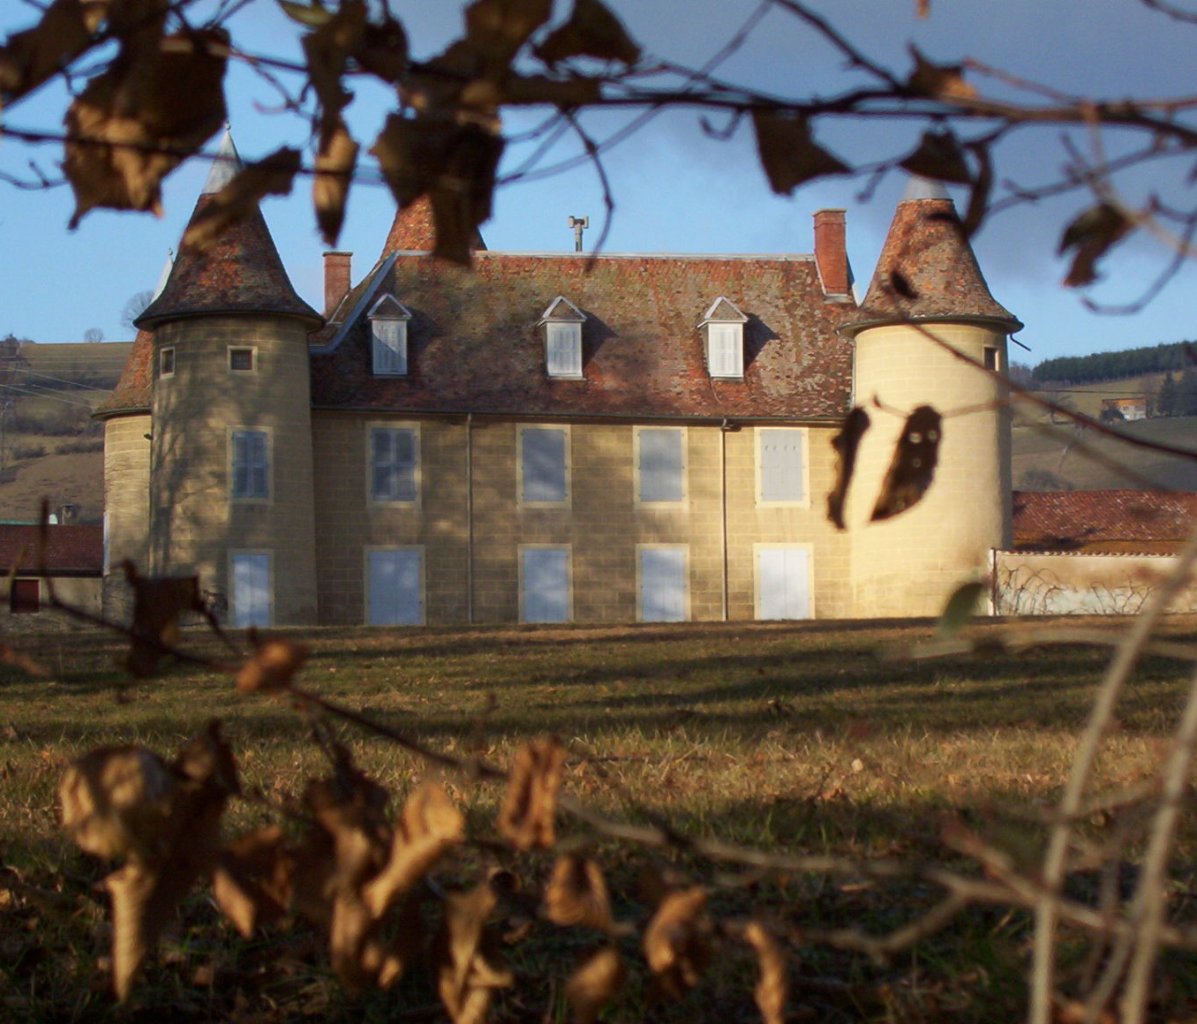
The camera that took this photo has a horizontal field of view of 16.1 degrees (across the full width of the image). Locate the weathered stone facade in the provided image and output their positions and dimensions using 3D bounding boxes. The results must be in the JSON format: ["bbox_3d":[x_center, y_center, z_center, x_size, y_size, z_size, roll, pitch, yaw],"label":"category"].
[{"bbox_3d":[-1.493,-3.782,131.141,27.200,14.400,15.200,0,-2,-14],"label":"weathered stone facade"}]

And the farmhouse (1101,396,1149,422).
[{"bbox_3d":[155.177,-30.275,1250.000,13.500,7.200,10.000,-1,-2,9],"label":"farmhouse"}]

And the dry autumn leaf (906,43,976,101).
[{"bbox_3d":[0.145,-0.187,1.800,0.031,0.026,0.020,0,-2,0],"label":"dry autumn leaf"}]

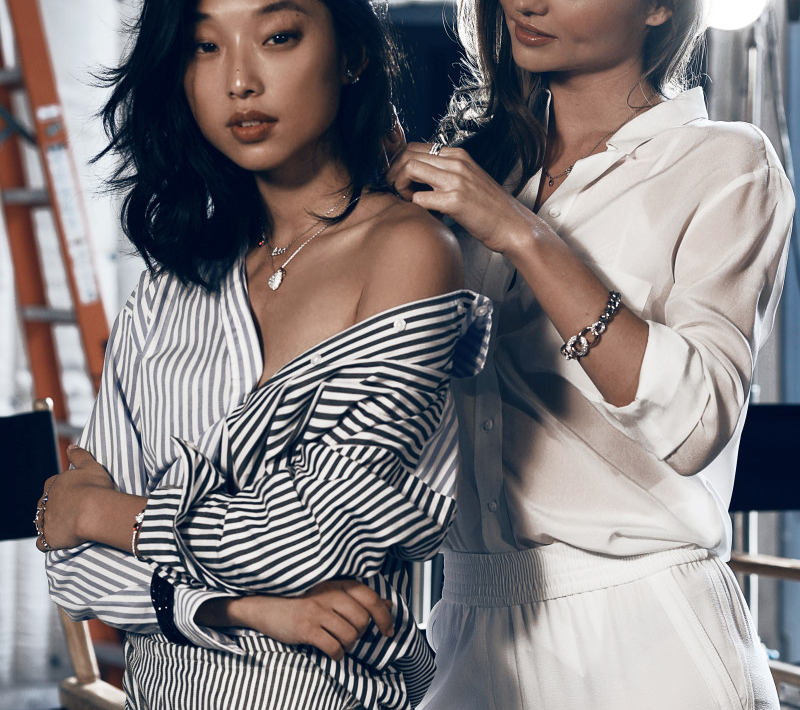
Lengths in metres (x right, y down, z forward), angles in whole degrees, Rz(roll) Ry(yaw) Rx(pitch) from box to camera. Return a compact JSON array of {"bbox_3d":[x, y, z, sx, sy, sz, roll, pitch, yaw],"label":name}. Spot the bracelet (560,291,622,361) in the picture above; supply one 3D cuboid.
[{"bbox_3d":[0.175,-0.029,2.610,0.022,0.074,0.064,41,0,-13],"label":"bracelet"}]

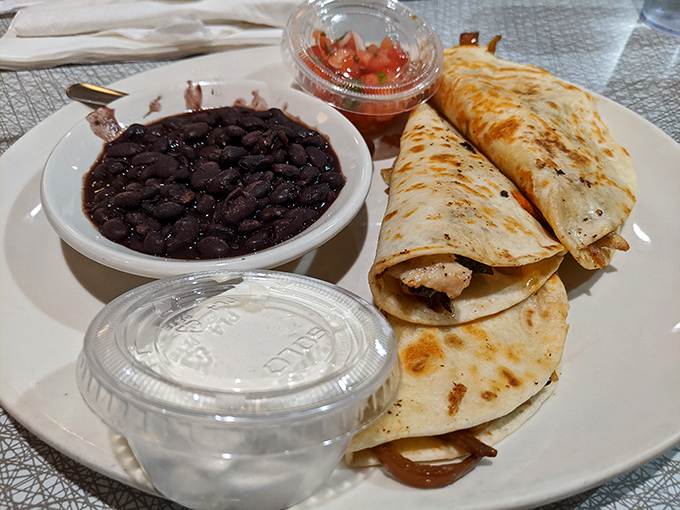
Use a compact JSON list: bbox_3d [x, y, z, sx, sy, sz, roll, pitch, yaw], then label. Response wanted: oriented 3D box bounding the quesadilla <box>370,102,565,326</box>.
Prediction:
[{"bbox_3d":[0.041,-0.021,0.193,0.064,0.033,0.112,-1,40,-2],"label":"quesadilla"}]

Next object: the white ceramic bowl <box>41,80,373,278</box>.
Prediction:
[{"bbox_3d":[-0.045,-0.021,0.201,0.112,0.035,0.112,2,44,-2],"label":"white ceramic bowl"}]

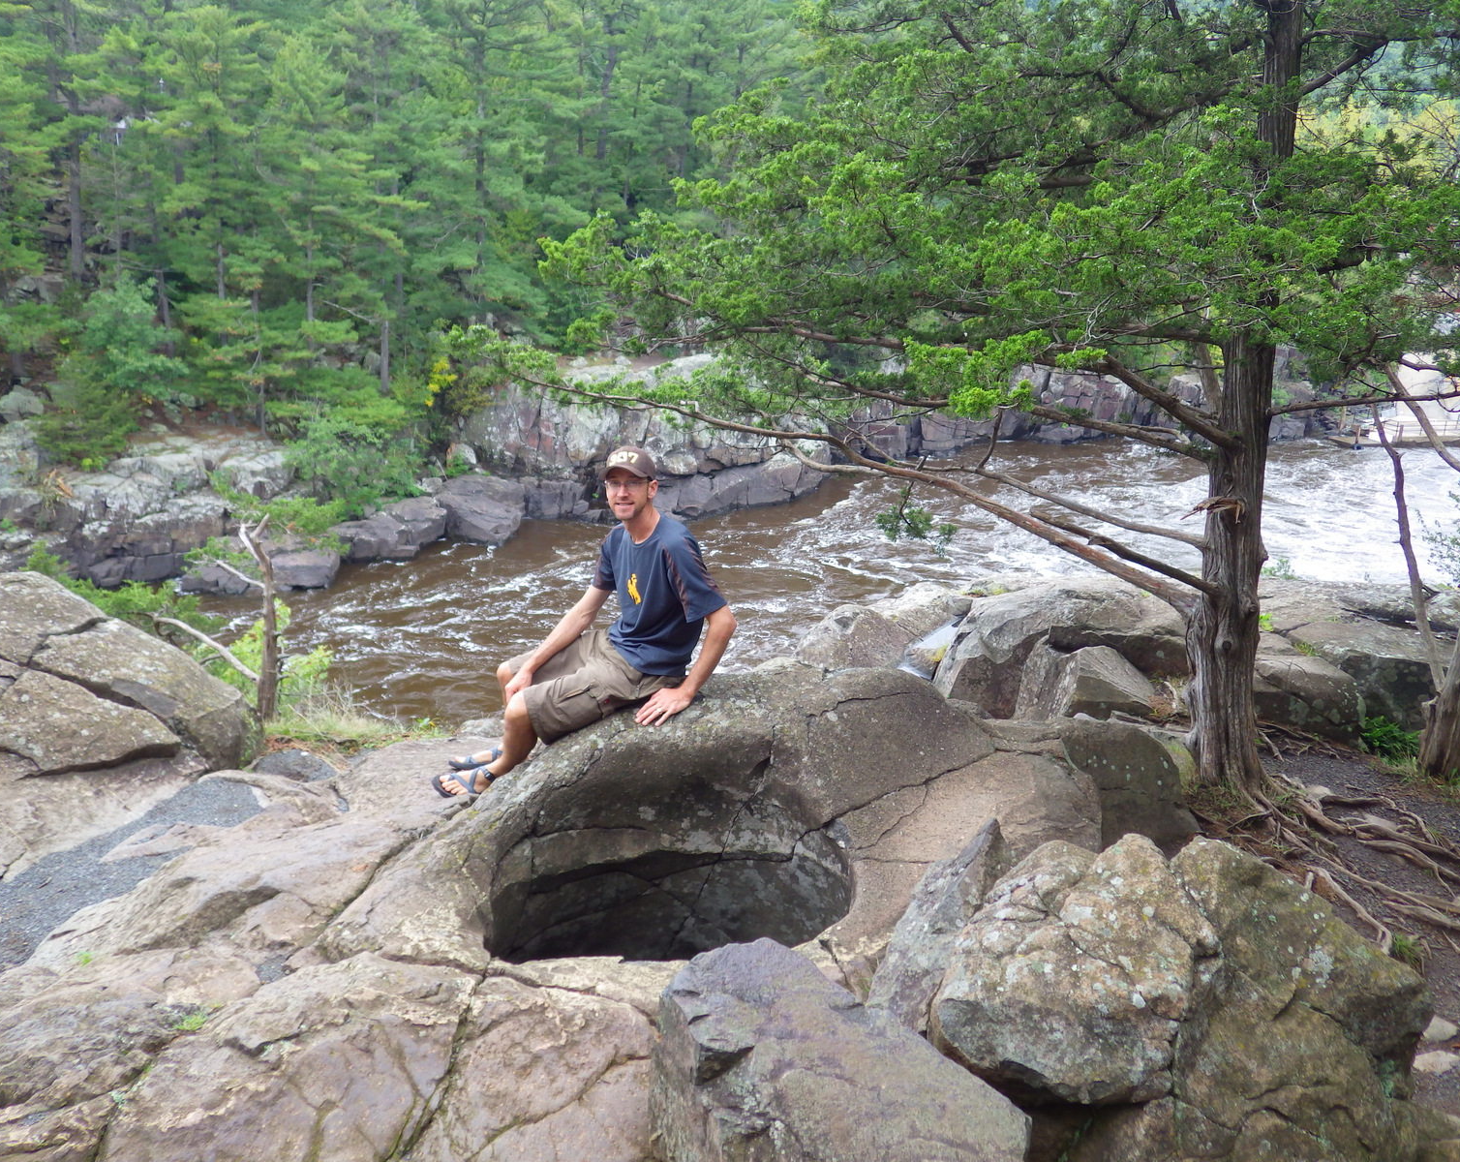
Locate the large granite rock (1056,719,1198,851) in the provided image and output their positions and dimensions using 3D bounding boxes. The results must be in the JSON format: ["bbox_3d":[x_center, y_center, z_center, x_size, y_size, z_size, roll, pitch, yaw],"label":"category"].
[{"bbox_3d":[1.407,0.721,4.850,0.480,0.420,0.380,1,11,6],"label":"large granite rock"}]

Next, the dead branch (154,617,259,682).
[{"bbox_3d":[-2.259,0.296,6.000,0.450,0.260,0.140,0,10,0],"label":"dead branch"}]

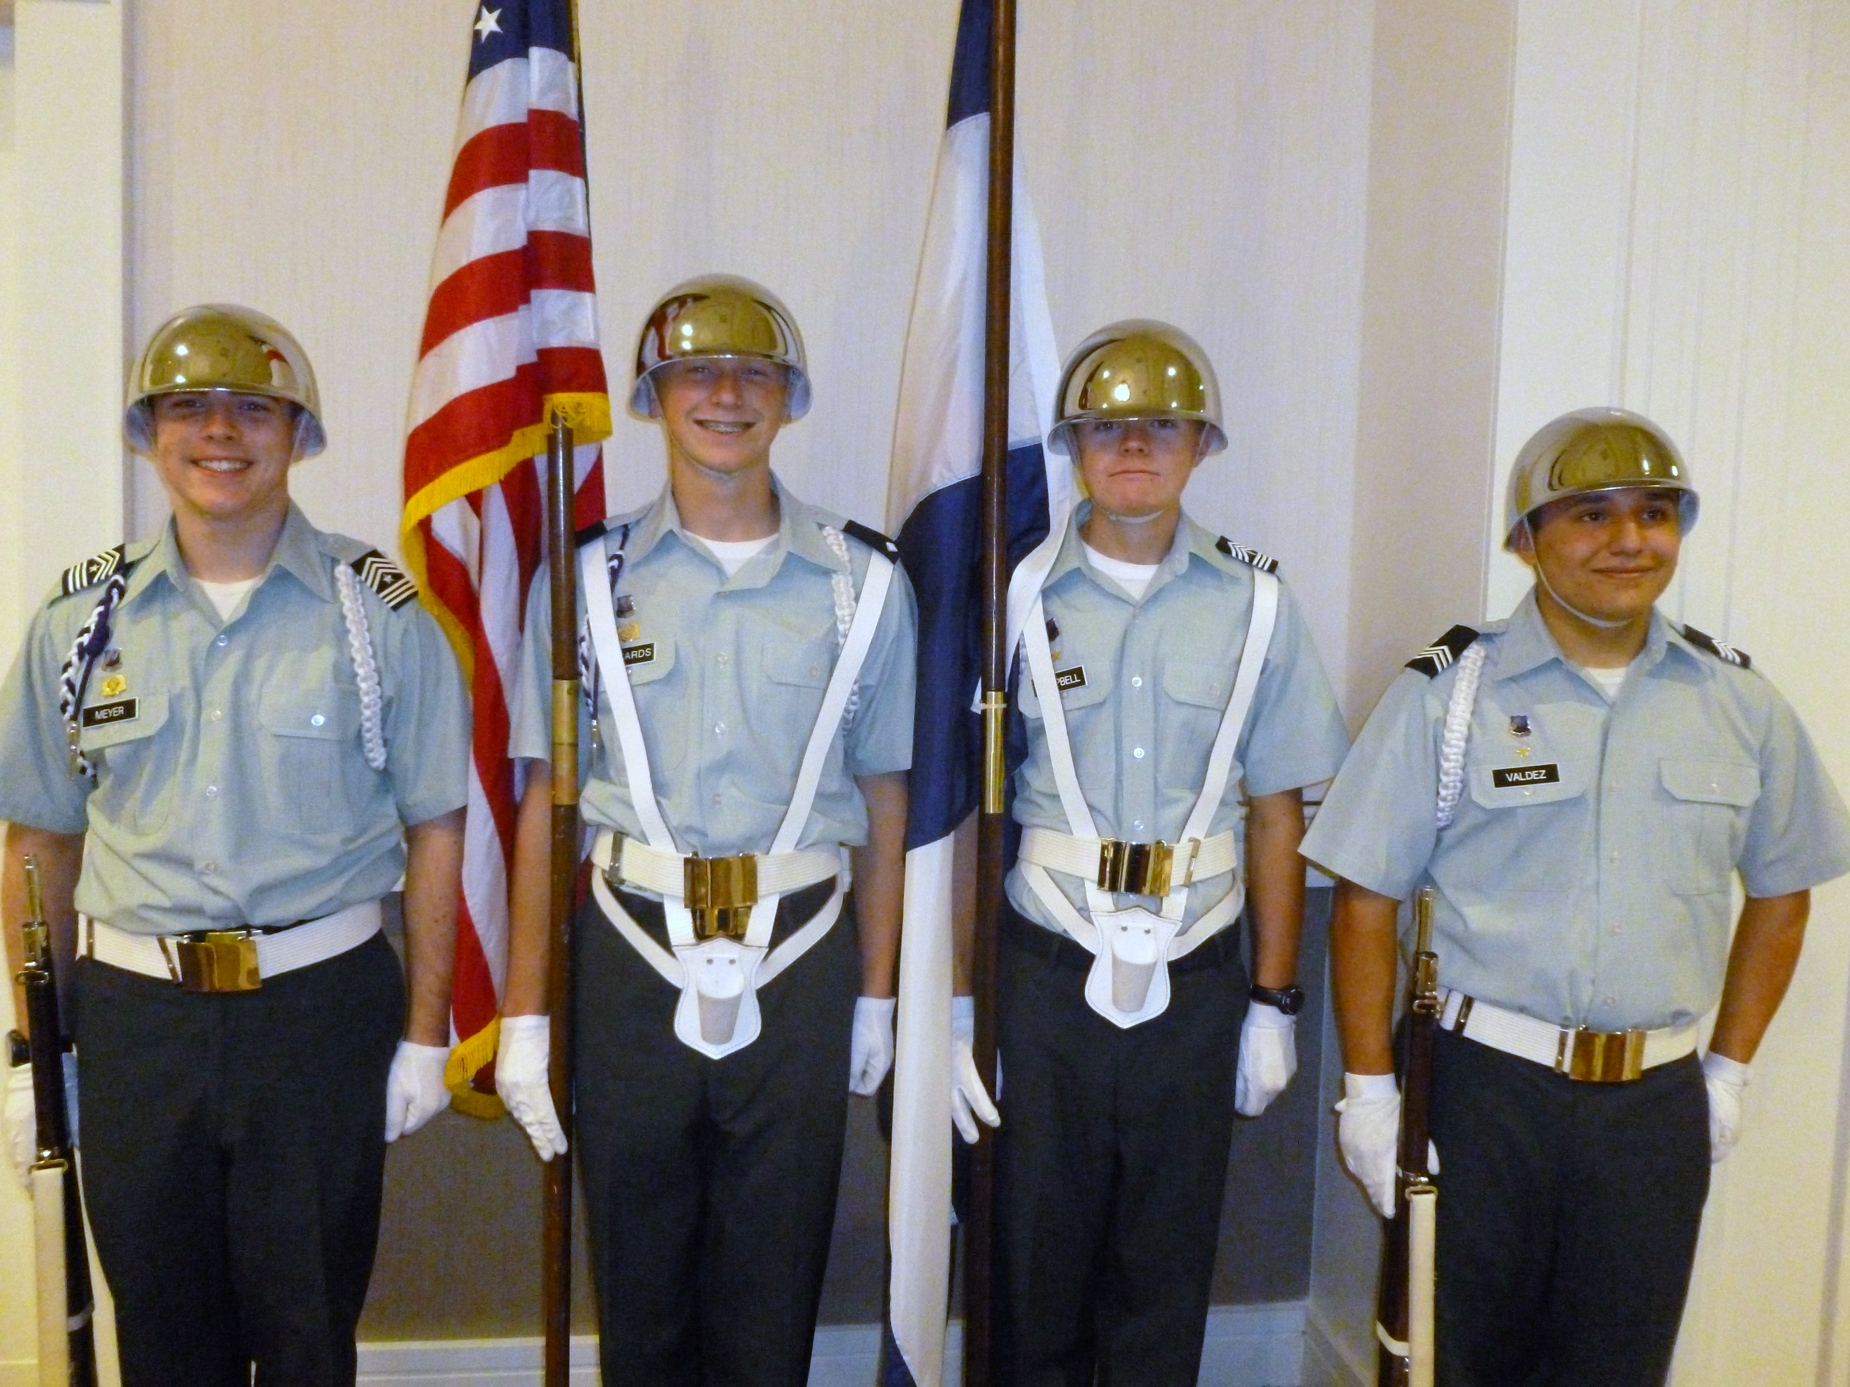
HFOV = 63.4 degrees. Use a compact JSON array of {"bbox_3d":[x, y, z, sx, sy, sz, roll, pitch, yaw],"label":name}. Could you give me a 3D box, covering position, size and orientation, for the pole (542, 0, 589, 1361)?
[{"bbox_3d":[-0.445,0.025,1.848,0.032,2.500,0.032,1,4,0],"label":"pole"}]

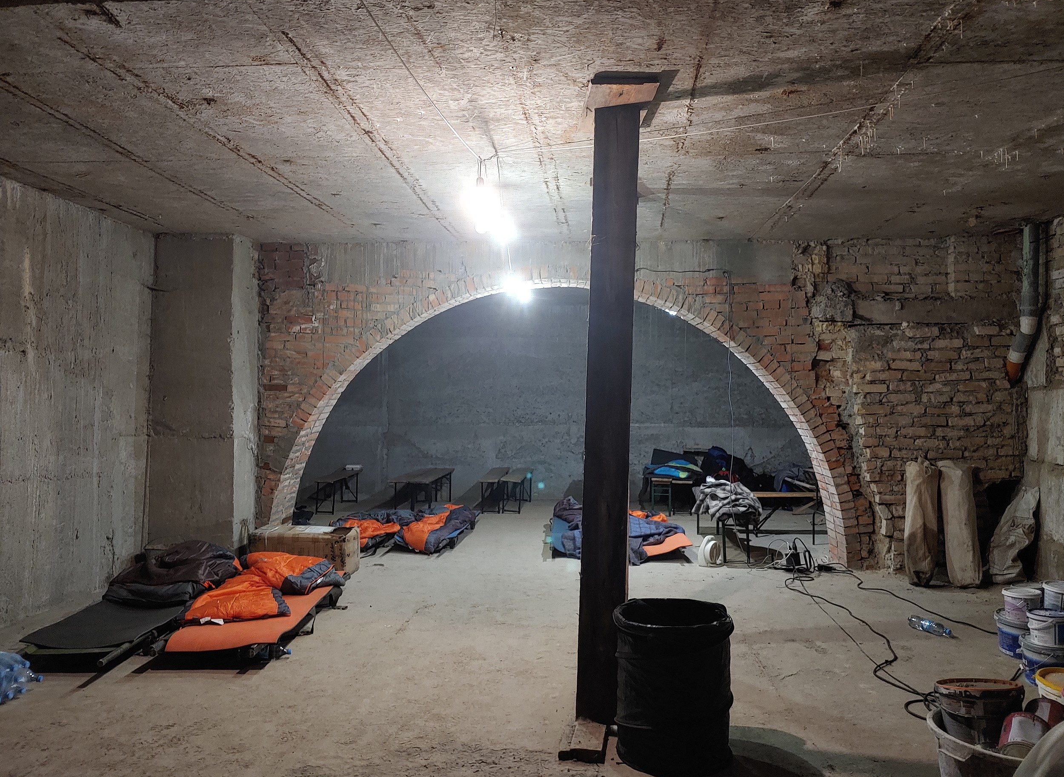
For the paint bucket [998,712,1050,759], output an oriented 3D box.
[{"bbox_3d":[1.632,1.168,2.550,0.158,0.158,0.128,12,42,36],"label":"paint bucket"}]

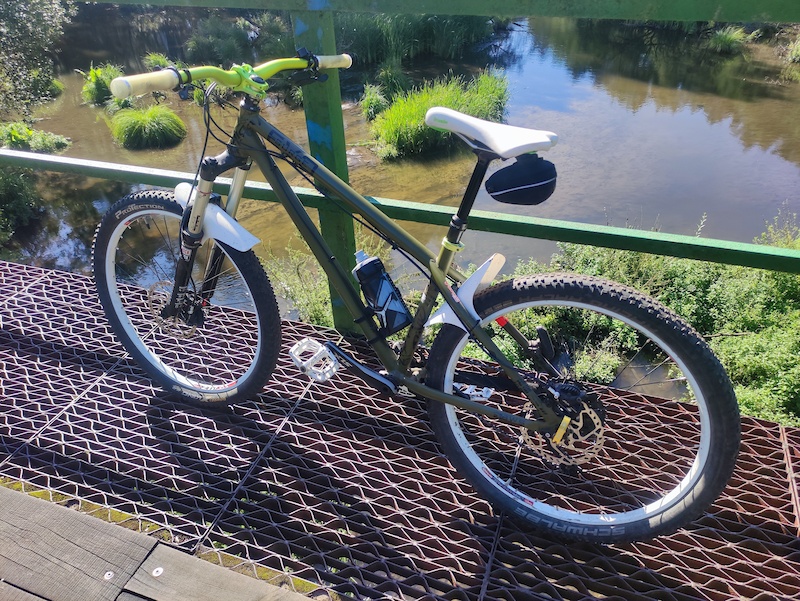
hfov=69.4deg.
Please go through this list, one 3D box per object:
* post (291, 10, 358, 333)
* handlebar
[{"bbox_3d":[-0.206,-0.328,1.814,0.080,1.065,0.080,10,38,18],"label":"post"},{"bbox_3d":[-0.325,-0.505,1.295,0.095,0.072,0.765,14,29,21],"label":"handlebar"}]

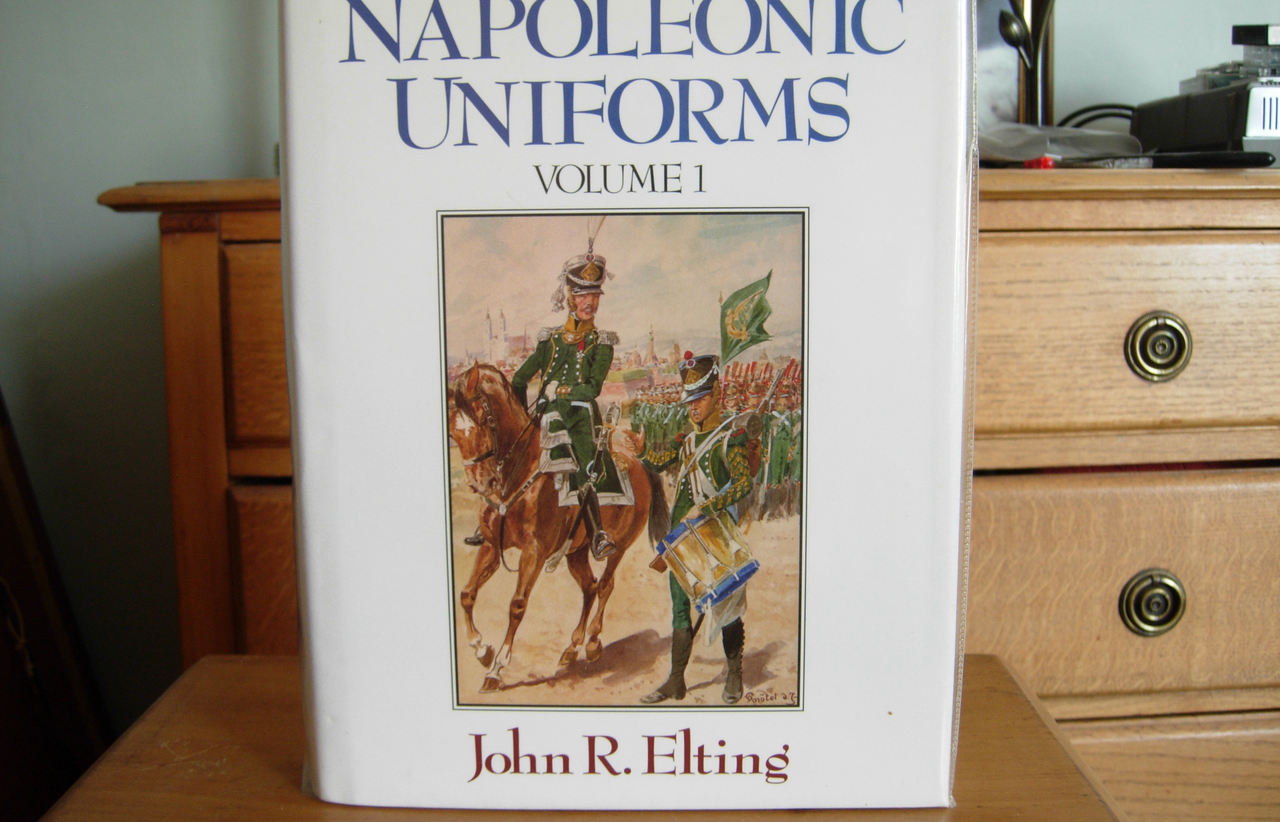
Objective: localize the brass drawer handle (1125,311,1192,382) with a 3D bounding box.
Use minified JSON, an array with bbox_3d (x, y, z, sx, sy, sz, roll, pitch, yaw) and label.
[{"bbox_3d":[0.354,-0.044,0.906,0.048,0.049,0.015,-1,5,0],"label":"brass drawer handle"}]

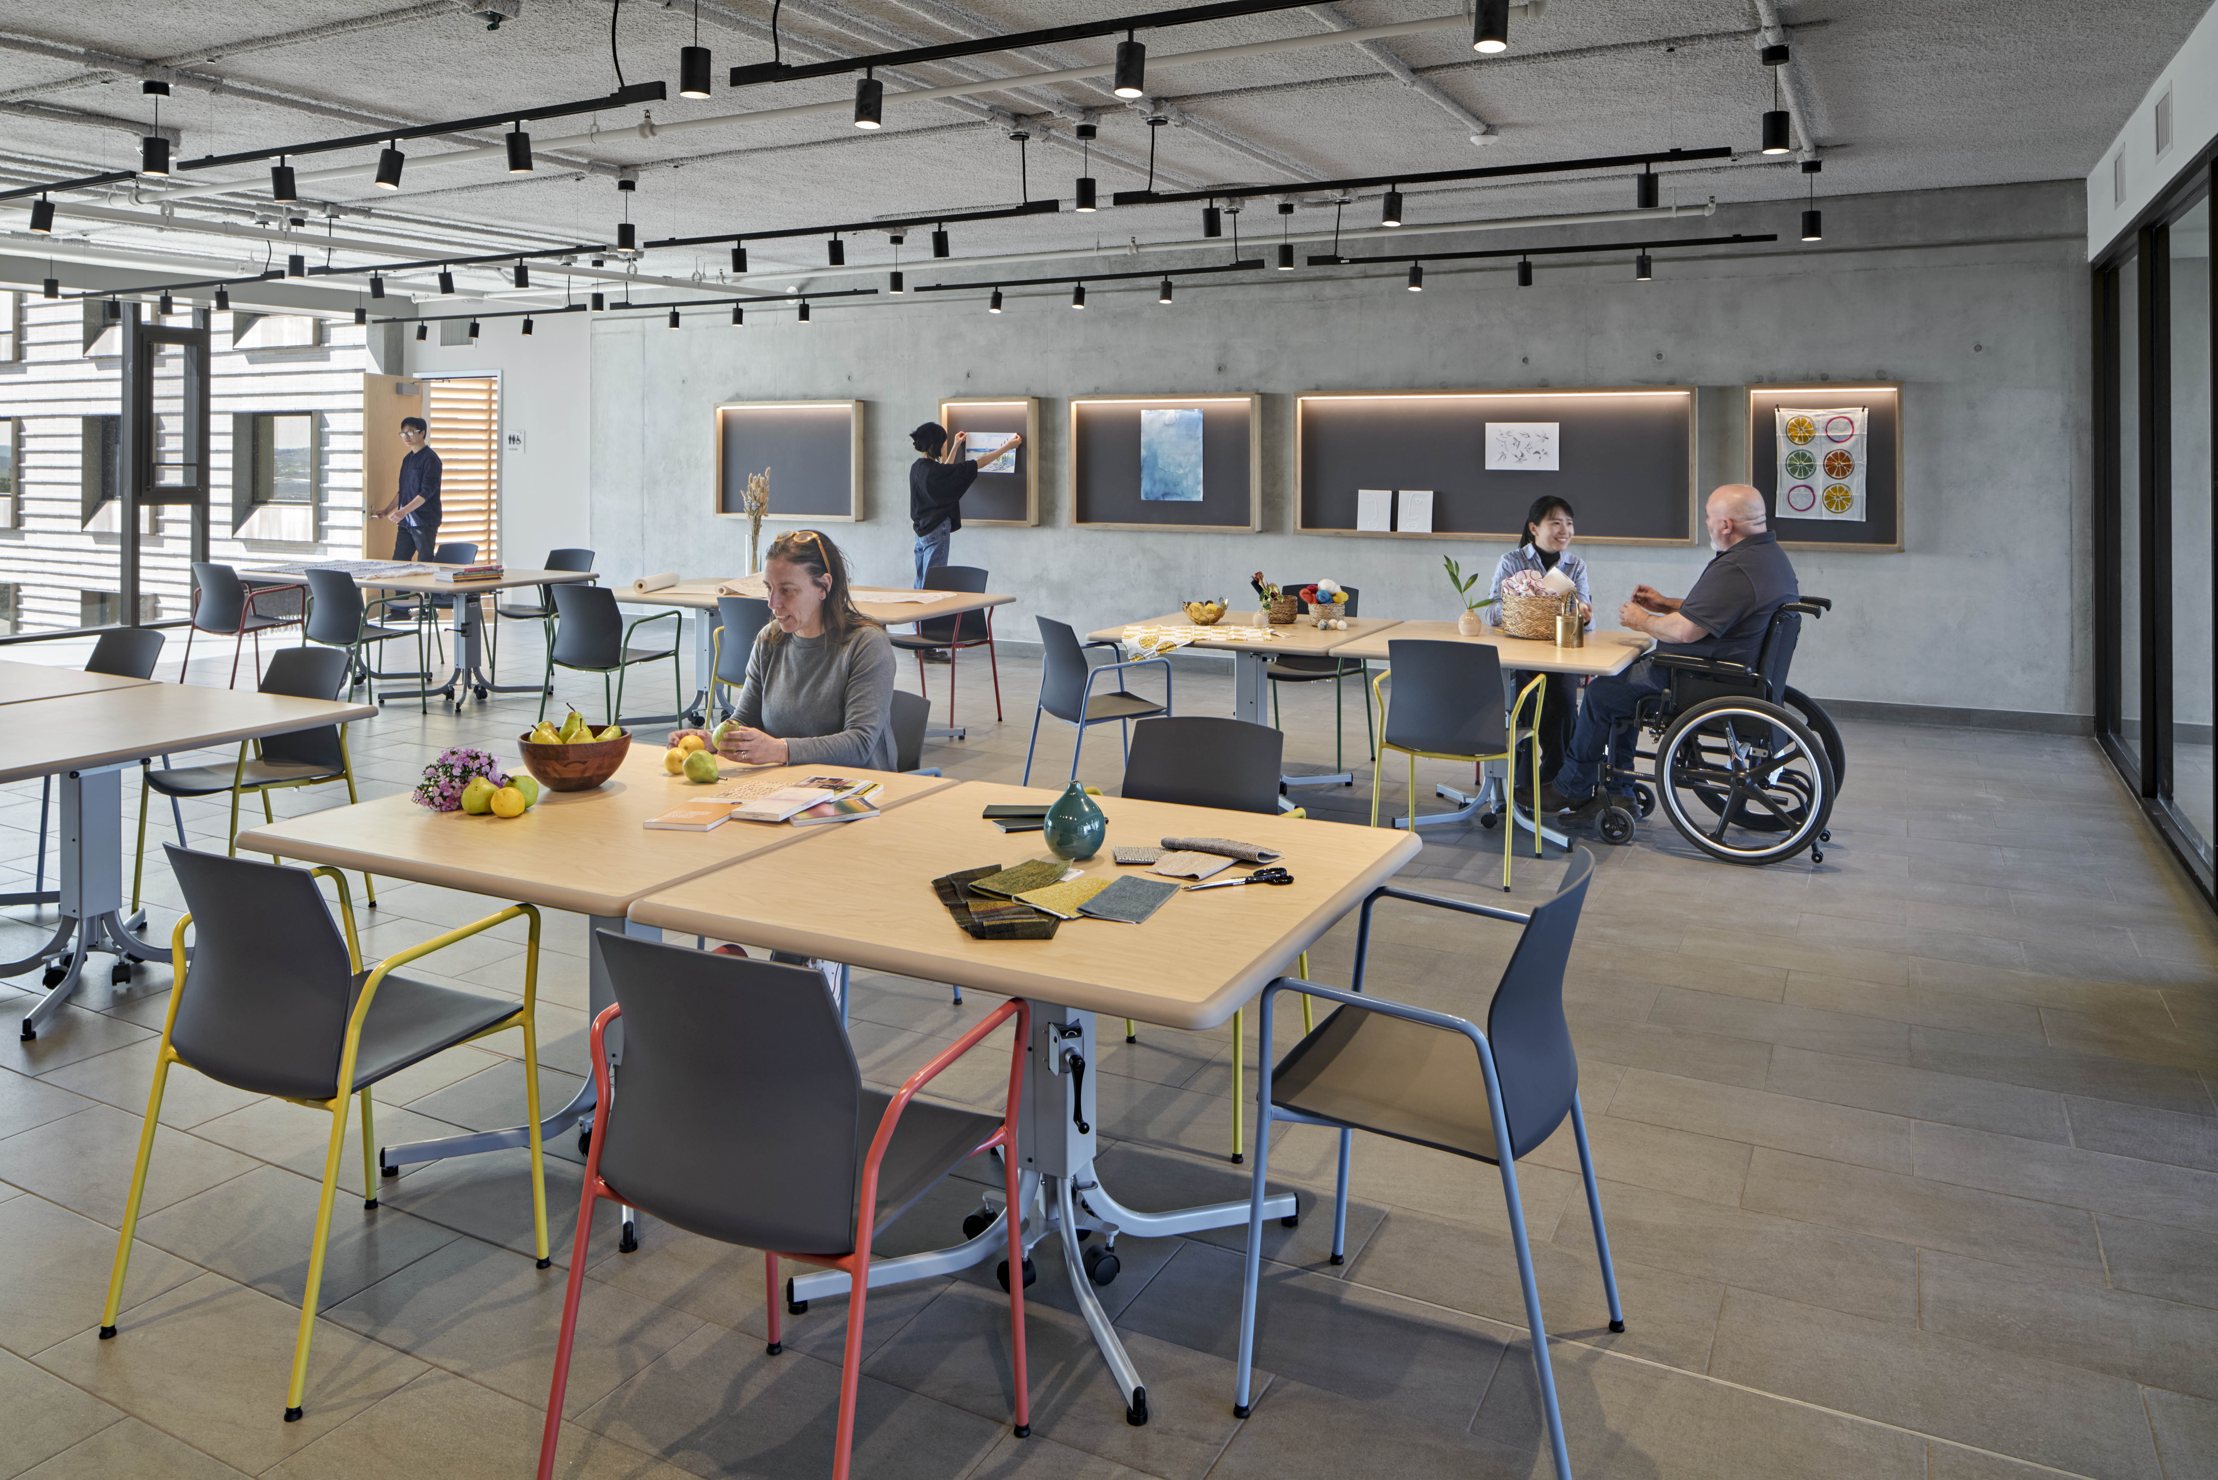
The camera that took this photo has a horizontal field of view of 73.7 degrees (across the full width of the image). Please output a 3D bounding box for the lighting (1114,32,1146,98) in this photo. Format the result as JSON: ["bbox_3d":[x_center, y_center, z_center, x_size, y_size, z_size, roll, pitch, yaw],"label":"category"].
[{"bbox_3d":[0.050,-1.682,3.680,0.072,0.158,0.072,0,9,0],"label":"lighting"}]

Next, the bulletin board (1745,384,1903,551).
[{"bbox_3d":[4.002,-1.537,8.302,0.770,0.921,0.107,5,10,26],"label":"bulletin board"}]

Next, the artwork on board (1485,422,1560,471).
[{"bbox_3d":[2.488,-1.766,8.893,0.435,0.284,0.010,5,11,27],"label":"artwork on board"}]

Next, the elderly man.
[{"bbox_3d":[2.181,-0.339,5.774,0.936,1.316,0.566,5,10,27],"label":"elderly man"}]

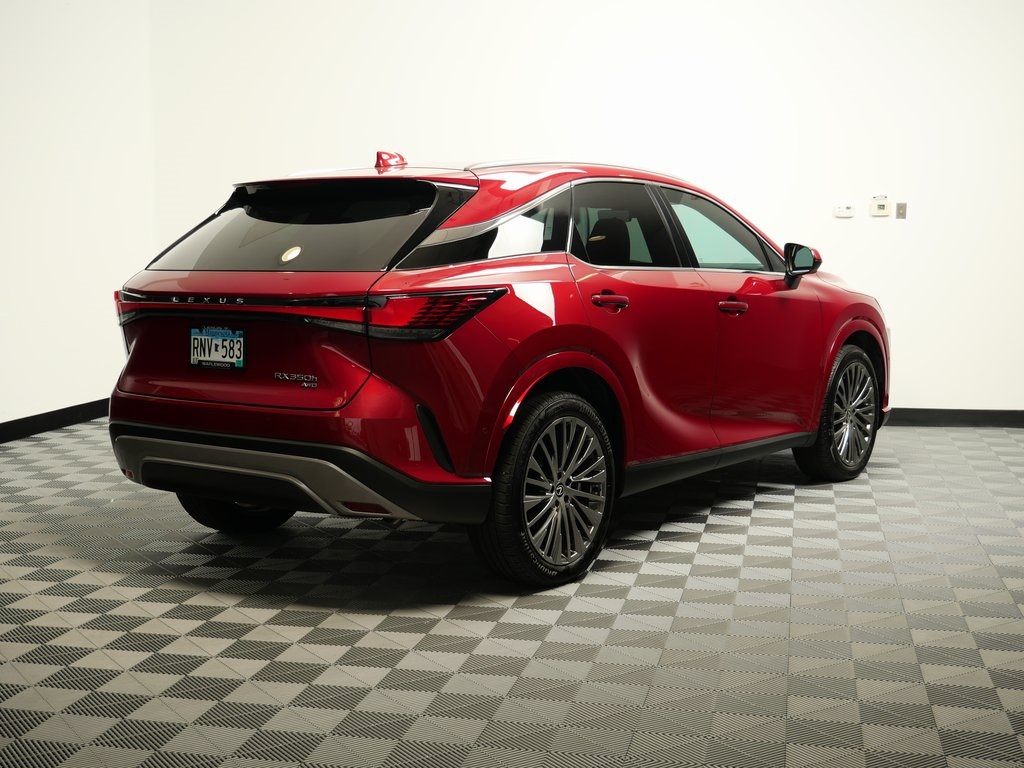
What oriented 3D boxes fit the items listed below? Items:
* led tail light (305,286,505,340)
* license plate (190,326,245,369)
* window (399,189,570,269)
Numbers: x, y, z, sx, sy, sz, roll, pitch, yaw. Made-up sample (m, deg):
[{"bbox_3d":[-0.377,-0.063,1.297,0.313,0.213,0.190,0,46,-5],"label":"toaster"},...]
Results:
[{"bbox_3d":[-0.375,-0.260,4.715,0.420,0.168,0.650,5,8,38],"label":"led tail light"},{"bbox_3d":[-1.117,-0.134,4.926,0.308,0.153,0.020,5,9,38],"label":"license plate"},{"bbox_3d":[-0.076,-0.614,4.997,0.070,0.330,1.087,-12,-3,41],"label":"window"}]

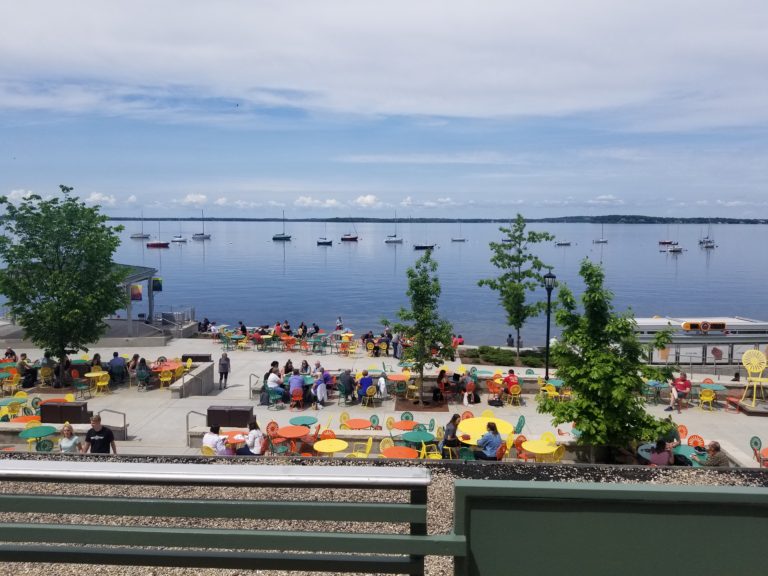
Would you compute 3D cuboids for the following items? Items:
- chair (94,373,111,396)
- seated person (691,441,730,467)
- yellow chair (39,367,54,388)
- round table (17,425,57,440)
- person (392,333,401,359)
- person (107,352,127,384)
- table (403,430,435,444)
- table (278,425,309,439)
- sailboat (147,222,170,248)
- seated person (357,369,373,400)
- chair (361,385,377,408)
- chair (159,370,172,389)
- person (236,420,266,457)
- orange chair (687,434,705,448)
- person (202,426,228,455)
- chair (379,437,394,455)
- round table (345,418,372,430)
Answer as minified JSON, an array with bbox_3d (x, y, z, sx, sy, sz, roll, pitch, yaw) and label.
[{"bbox_3d":[-11.048,3.764,22.637,0.530,0.810,0.550,1,7,6],"label":"chair"},{"bbox_3d":[7.883,4.299,13.911,0.800,1.250,0.540,2,7,13],"label":"seated person"},{"bbox_3d":[-14.622,3.878,25.023,0.520,0.870,0.570,-1,7,-11],"label":"yellow chair"},{"bbox_3d":[-9.375,4.272,15.667,0.920,0.730,0.920,0,7,0],"label":"round table"},{"bbox_3d":[0.727,3.154,32.273,0.500,1.550,0.500,-1,7,-15],"label":"person"},{"bbox_3d":[-12.109,3.555,26.243,0.550,1.320,0.800,0,7,-6],"label":"person"},{"bbox_3d":[0.964,4.525,16.134,0.914,0.730,0.914,0,7,0],"label":"table"},{"bbox_3d":[-2.573,4.474,16.487,0.914,0.730,0.914,0,7,0],"label":"table"},{"bbox_3d":[-78.484,-18.738,200.547,7.700,9.300,2.400,0,7,0],"label":"sailboat"},{"bbox_3d":[-0.808,3.978,23.650,0.520,1.270,0.800,-5,8,-37],"label":"seated person"},{"bbox_3d":[-0.556,3.968,21.396,0.530,0.810,0.550,-3,7,-27],"label":"chair"},{"bbox_3d":[-8.856,3.685,23.432,0.530,0.810,0.550,-1,7,-12],"label":"chair"},{"bbox_3d":[-3.533,4.128,15.299,0.780,1.270,0.520,3,7,21],"label":"person"},{"bbox_3d":[8.131,4.351,15.133,0.540,0.870,0.600,5,8,35],"label":"orange chair"},{"bbox_3d":[-4.268,4.128,14.869,0.500,1.250,0.800,6,9,42],"label":"person"},{"bbox_3d":[0.216,4.355,14.749,0.540,0.870,0.600,-4,8,-30],"label":"chair"},{"bbox_3d":[-0.829,4.811,18.894,0.900,0.730,0.900,0,7,0],"label":"round table"}]

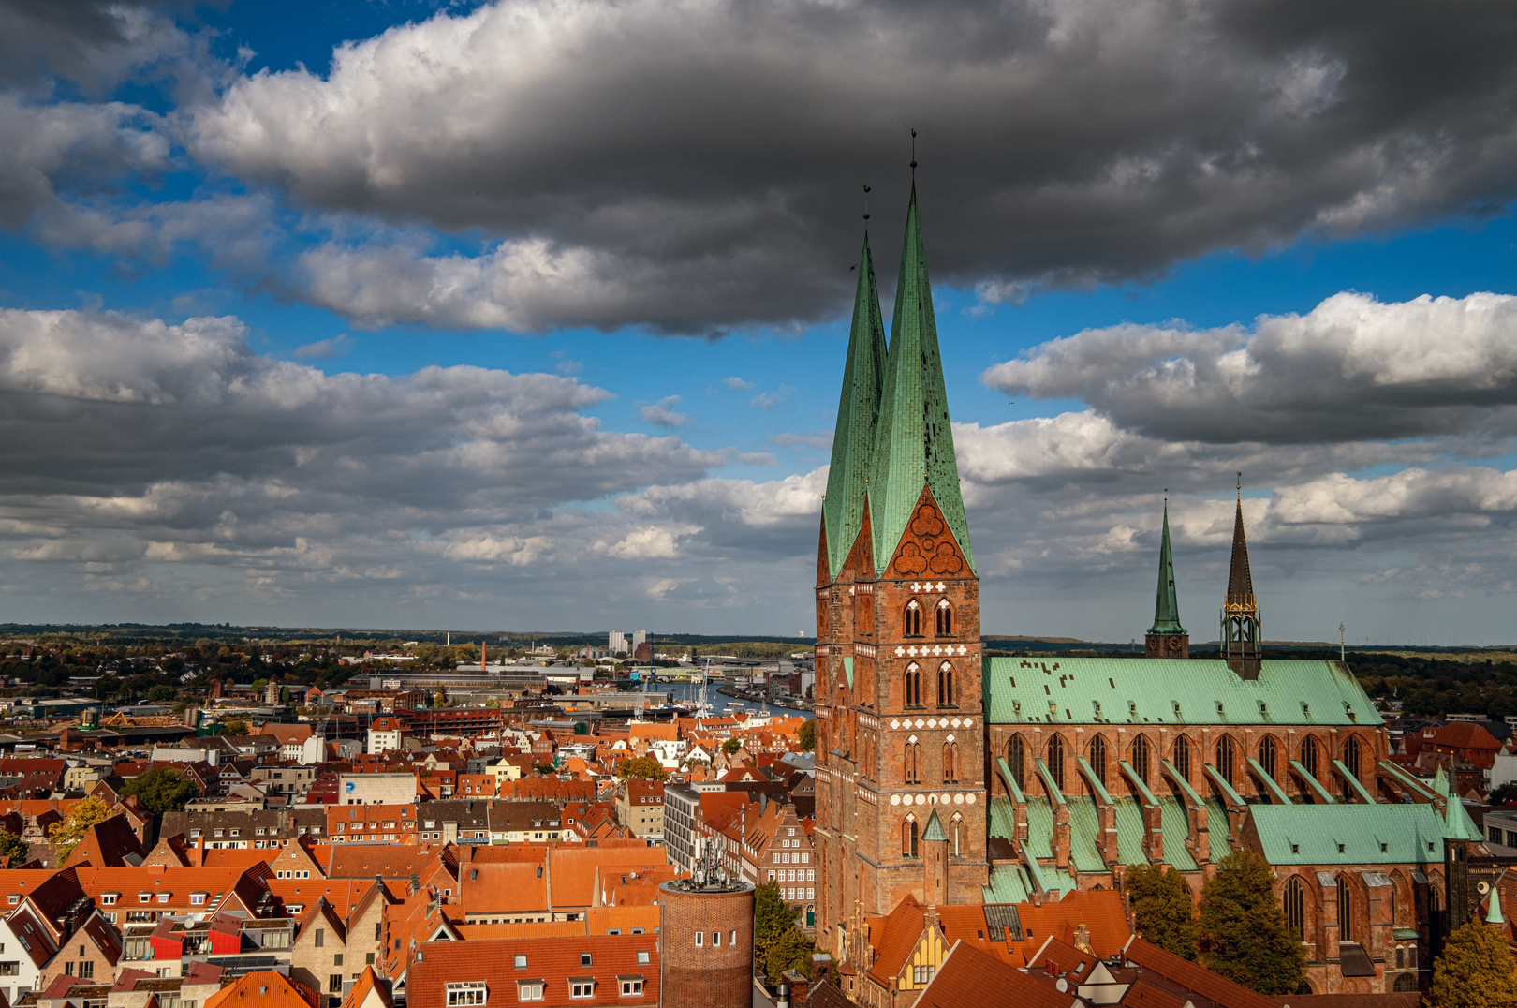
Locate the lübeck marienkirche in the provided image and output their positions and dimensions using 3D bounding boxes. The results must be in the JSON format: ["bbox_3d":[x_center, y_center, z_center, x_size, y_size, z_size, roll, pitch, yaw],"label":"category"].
[{"bbox_3d":[65.986,12.576,249.772,103.000,122.000,50.000,1,-5,-7],"label":"lübeck marienkirche"}]

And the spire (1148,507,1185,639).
[{"bbox_3d":[165.534,26.438,615.000,12.500,54.000,12.500,2,-5,-15],"label":"spire"}]

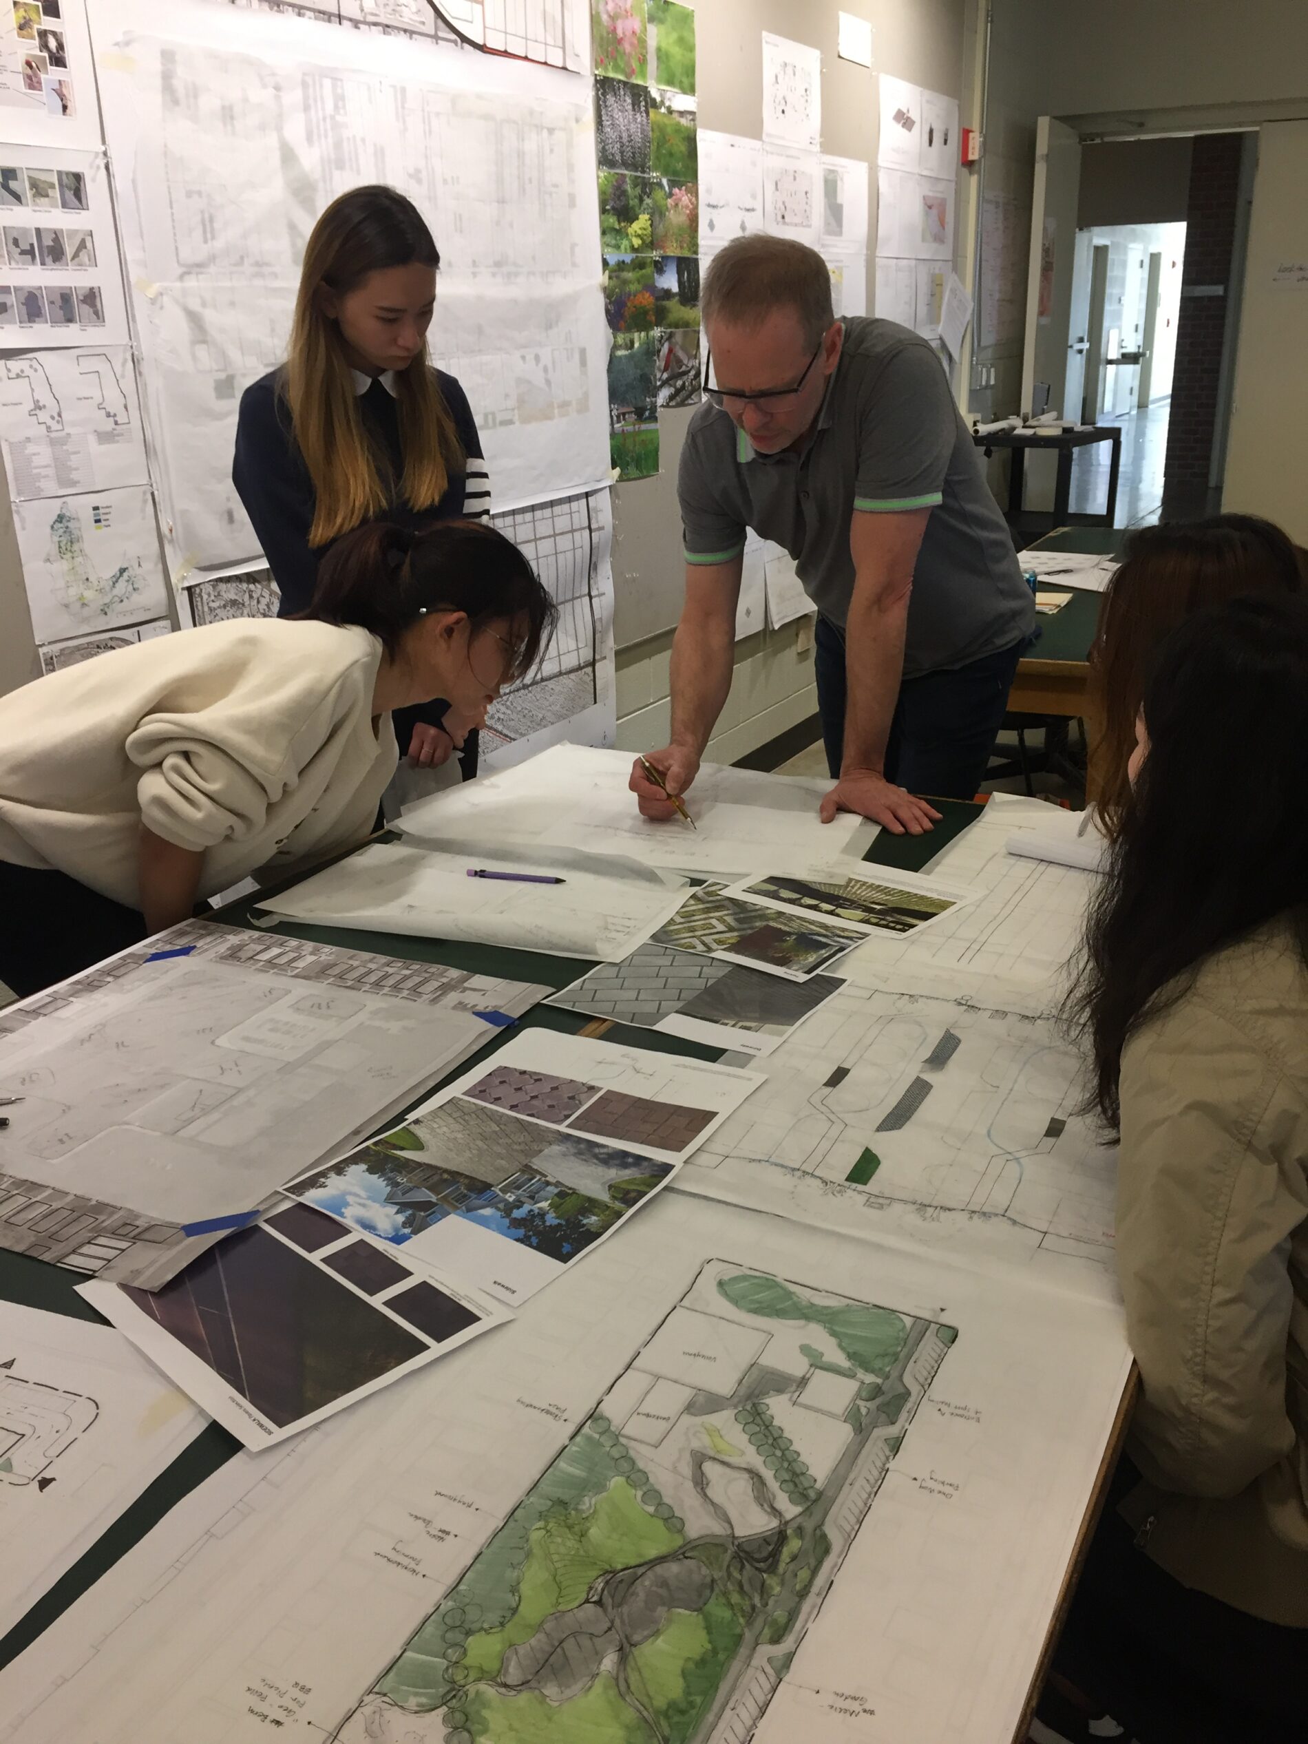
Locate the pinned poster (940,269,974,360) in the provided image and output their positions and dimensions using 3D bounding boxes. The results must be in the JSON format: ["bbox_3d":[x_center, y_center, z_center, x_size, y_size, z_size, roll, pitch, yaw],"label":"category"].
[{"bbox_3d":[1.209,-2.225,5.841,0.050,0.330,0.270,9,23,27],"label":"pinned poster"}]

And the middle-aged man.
[{"bbox_3d":[0.330,-0.211,2.363,0.520,1.510,0.800,13,25,34],"label":"middle-aged man"}]

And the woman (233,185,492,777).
[{"bbox_3d":[-0.422,-0.280,2.471,0.460,1.610,0.320,-20,27,-40],"label":"woman"}]

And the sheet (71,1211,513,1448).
[{"bbox_3d":[-0.281,0.333,1.129,0.216,0.012,0.278,-17,25,-36],"label":"sheet"}]

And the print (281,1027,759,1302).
[{"bbox_3d":[-0.113,0.239,1.337,0.280,0.020,0.395,10,23,30],"label":"print"}]

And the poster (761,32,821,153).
[{"bbox_3d":[0.419,-2.308,4.342,0.010,0.279,0.430,9,23,27],"label":"poster"}]

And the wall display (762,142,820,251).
[{"bbox_3d":[0.429,-2.044,4.442,0.010,0.280,0.432,9,23,27],"label":"wall display"}]

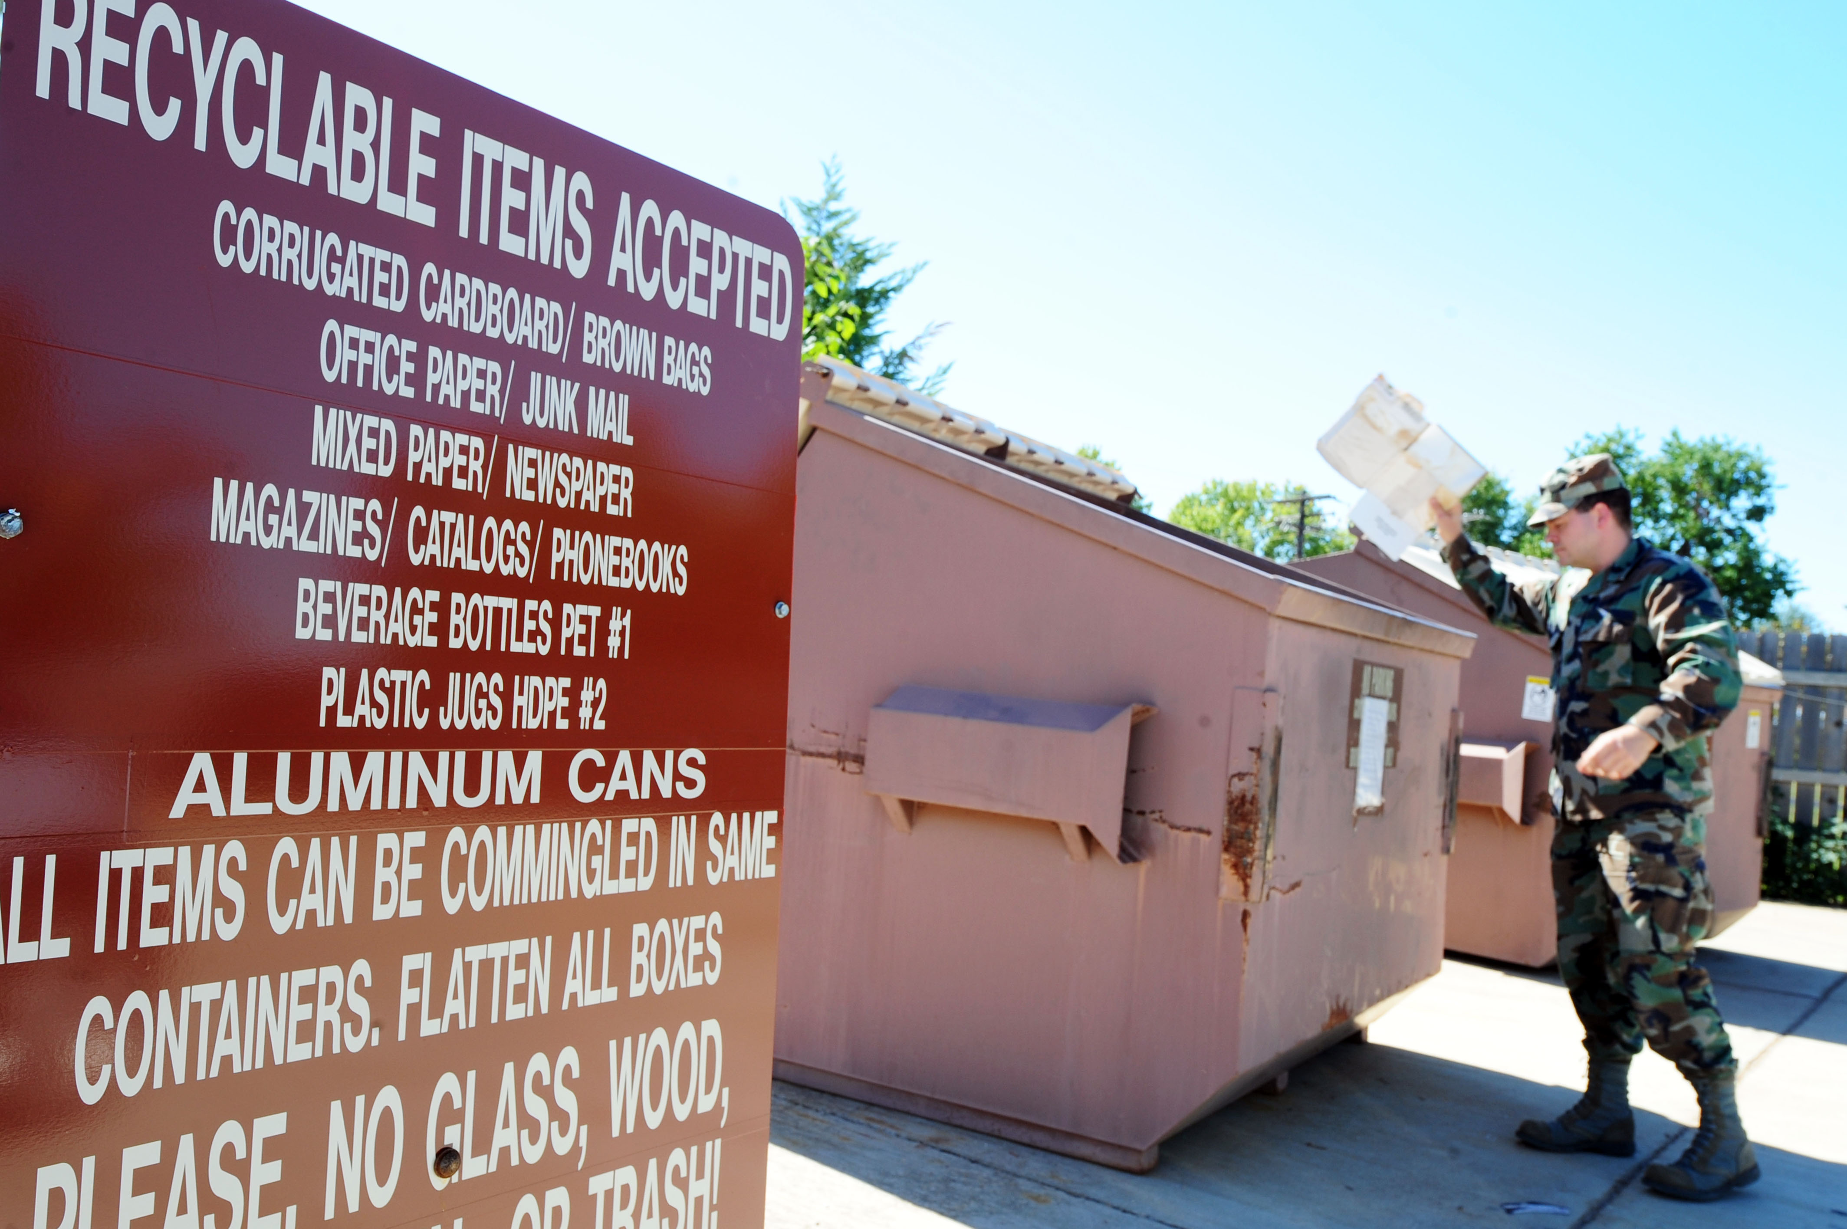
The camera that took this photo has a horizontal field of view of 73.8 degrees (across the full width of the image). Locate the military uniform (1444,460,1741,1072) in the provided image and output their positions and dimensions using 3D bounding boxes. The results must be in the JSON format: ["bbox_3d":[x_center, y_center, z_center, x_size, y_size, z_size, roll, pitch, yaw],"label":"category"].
[{"bbox_3d":[1.703,0.457,3.156,0.630,1.390,0.580,3,-4,12],"label":"military uniform"}]

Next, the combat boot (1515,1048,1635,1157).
[{"bbox_3d":[1.721,1.272,3.257,0.310,0.270,0.115,3,-4,12],"label":"combat boot"}]

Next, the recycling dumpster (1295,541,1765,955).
[{"bbox_3d":[3.192,0.667,6.670,1.998,2.061,1.888,6,-4,-34],"label":"recycling dumpster"}]

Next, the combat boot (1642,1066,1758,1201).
[{"bbox_3d":[1.911,1.261,3.036,0.300,0.290,0.115,3,-4,7],"label":"combat boot"}]

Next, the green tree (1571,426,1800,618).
[{"bbox_3d":[14.585,-0.105,23.773,4.447,7.102,4.447,1,-4,32],"label":"green tree"}]

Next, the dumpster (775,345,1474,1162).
[{"bbox_3d":[0.564,0.344,3.994,1.844,2.061,1.998,1,-5,37],"label":"dumpster"}]

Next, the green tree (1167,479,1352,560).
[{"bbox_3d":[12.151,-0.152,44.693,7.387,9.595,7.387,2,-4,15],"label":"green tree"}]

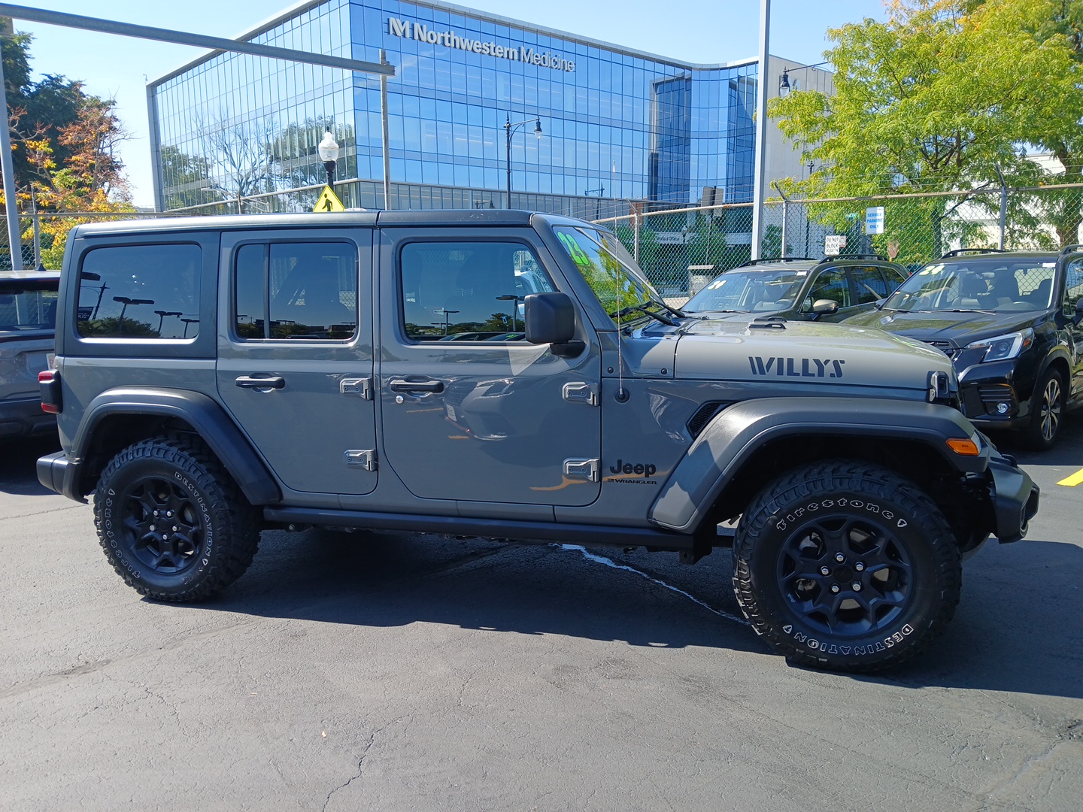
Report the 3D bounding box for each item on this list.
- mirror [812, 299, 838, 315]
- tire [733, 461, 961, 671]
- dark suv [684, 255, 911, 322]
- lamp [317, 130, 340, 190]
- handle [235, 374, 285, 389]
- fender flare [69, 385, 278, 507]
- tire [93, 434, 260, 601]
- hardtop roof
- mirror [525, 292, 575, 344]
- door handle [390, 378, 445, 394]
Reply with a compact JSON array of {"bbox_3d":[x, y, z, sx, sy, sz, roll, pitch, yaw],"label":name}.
[{"bbox_3d":[2.966,-1.039,8.500,0.160,0.180,0.230,-10,13,-43],"label":"mirror"},{"bbox_3d":[1.145,0.614,3.102,0.800,0.800,0.250,1,10,15],"label":"tire"},{"bbox_3d":[2.798,-0.941,9.638,4.620,1.720,1.880,-10,13,-43],"label":"dark suv"},{"bbox_3d":[-4.426,-3.583,17.309,0.430,4.600,0.430,-1,9,0],"label":"lamp"},{"bbox_3d":[-1.244,-0.108,3.611,0.250,0.062,0.055,1,10,15],"label":"handle"},{"bbox_3d":[-1.704,0.157,3.745,1.070,0.550,0.170,1,10,15],"label":"fender flare"},{"bbox_3d":[-1.756,0.543,3.893,0.800,0.800,0.250,1,10,15],"label":"tire"},{"bbox_3d":[-0.927,-0.939,4.235,2.340,0.135,1.430,1,10,15],"label":"hardtop roof"},{"bbox_3d":[0.038,-0.339,3.086,0.130,0.200,0.220,1,10,15],"label":"mirror"},{"bbox_3d":[-0.519,-0.084,3.414,0.250,0.062,0.055,1,10,15],"label":"door handle"}]

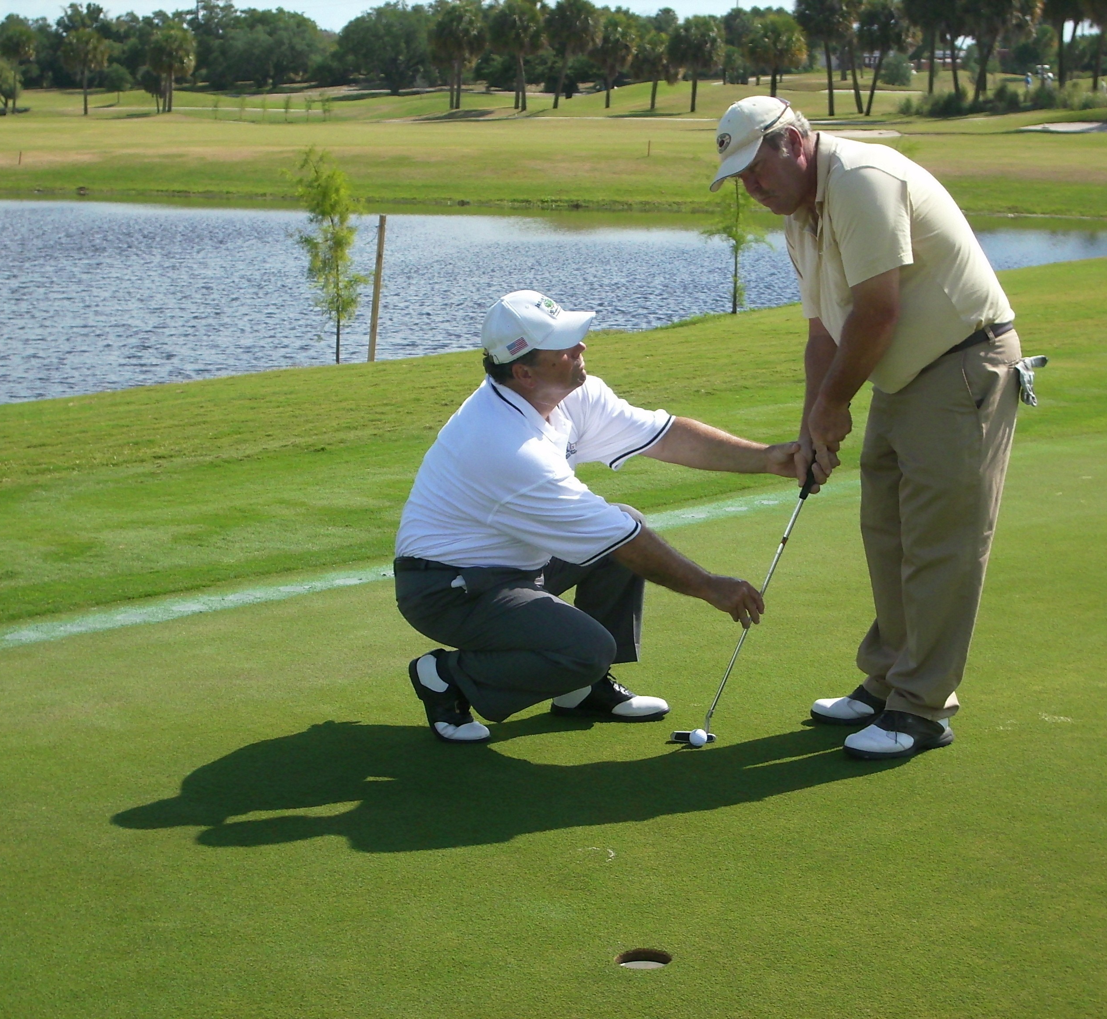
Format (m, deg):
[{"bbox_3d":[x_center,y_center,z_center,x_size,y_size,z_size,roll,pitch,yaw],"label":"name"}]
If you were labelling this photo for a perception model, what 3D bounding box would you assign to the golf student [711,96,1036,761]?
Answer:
[{"bbox_3d":[0.770,-0.206,5.260,0.780,1.580,0.560,-1,11,-4],"label":"golf student"}]

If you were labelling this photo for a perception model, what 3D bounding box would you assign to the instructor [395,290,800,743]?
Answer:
[{"bbox_3d":[0.105,0.015,5.355,0.980,1.110,0.640,3,12,14],"label":"instructor"}]

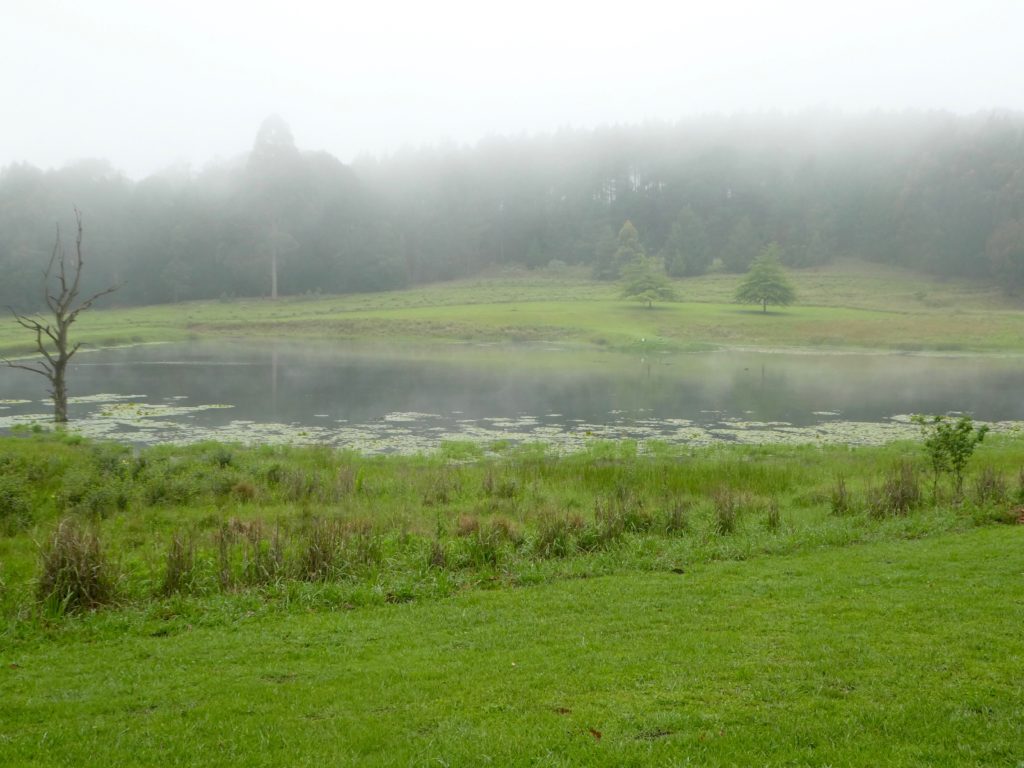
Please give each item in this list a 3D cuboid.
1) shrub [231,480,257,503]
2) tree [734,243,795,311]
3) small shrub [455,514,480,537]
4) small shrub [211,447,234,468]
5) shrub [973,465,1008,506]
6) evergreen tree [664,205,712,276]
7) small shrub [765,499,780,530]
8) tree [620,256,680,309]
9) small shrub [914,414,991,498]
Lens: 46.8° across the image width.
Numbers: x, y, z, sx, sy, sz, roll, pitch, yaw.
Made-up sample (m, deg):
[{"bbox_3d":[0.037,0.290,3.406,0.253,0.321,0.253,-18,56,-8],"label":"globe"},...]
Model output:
[{"bbox_3d":[-4.493,1.807,19.800,0.435,0.385,0.435,0,3,0],"label":"shrub"},{"bbox_3d":[35.348,-14.850,165.000,8.645,9.761,8.645,0,3,0],"label":"tree"},{"bbox_3d":[-0.583,1.860,15.500,0.341,0.301,0.341,0,3,0],"label":"small shrub"},{"bbox_3d":[-6.361,1.626,26.000,0.527,0.505,0.527,0,3,0],"label":"small shrub"},{"bbox_3d":[7.683,1.630,19.000,0.578,0.674,0.578,0,3,0],"label":"shrub"},{"bbox_3d":[31.263,-25.441,212.000,8.600,12.720,8.600,0,3,0],"label":"evergreen tree"},{"bbox_3d":[3.500,1.760,15.900,0.215,0.443,0.215,0,3,0],"label":"small shrub"},{"bbox_3d":[19.754,-14.582,170.000,8.333,7.471,8.333,0,3,0],"label":"tree"},{"bbox_3d":[7.300,1.224,19.700,1.265,1.432,1.075,0,3,0],"label":"small shrub"}]

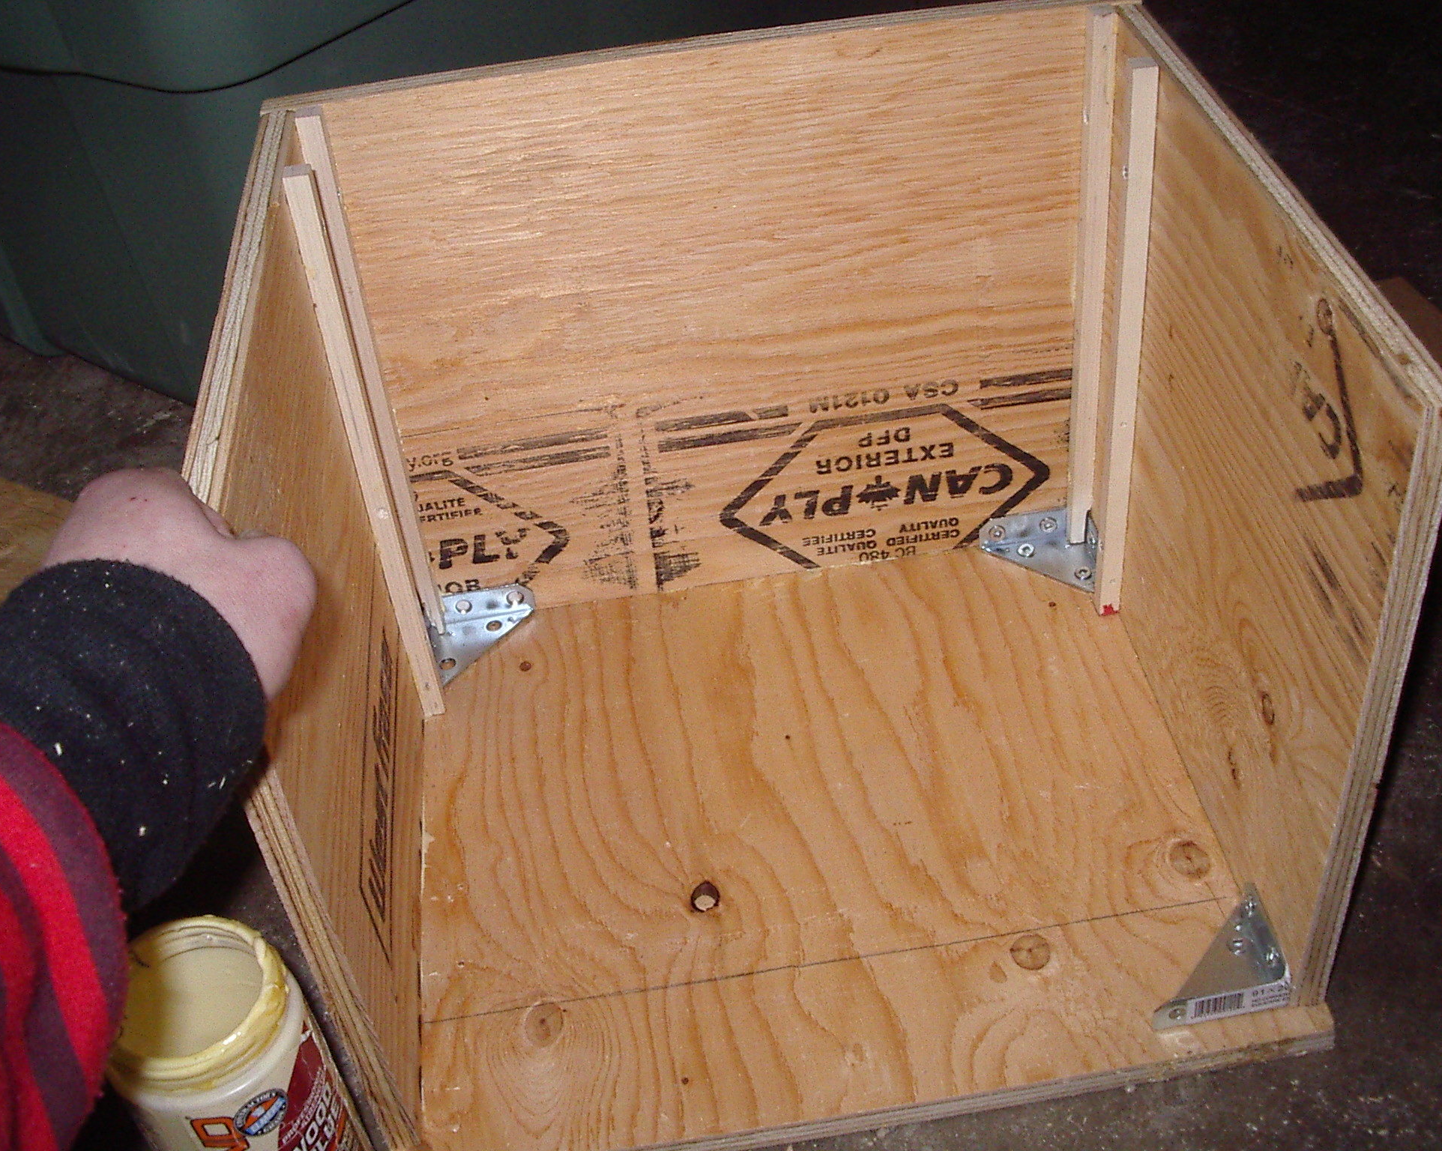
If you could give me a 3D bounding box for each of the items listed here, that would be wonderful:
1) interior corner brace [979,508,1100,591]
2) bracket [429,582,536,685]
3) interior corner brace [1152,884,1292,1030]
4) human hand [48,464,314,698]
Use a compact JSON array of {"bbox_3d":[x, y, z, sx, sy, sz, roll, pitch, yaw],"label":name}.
[{"bbox_3d":[0.172,-0.009,0.903,0.058,0.019,0.058,-8,40,-2],"label":"interior corner brace"},{"bbox_3d":[-0.128,0.034,0.894,0.058,0.019,0.058,-8,40,-2],"label":"bracket"},{"bbox_3d":[0.202,0.156,0.705,0.058,0.019,0.058,-8,40,-2],"label":"interior corner brace"},{"bbox_3d":[-0.152,0.003,0.475,0.083,0.074,0.098,3,18,11],"label":"human hand"}]

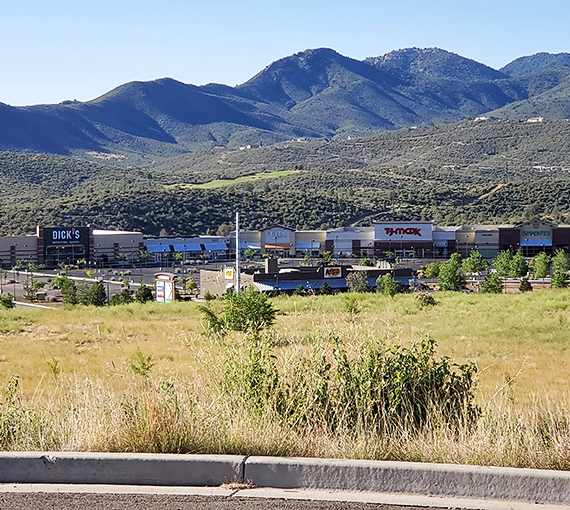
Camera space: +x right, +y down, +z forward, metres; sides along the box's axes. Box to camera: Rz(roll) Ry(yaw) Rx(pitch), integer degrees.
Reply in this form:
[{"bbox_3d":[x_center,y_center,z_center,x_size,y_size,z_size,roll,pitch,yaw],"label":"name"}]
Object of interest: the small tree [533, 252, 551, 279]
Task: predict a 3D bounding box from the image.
[{"bbox_3d":[49.156,2.195,195.000,3.436,5.345,3.264,0,3,0],"label":"small tree"}]

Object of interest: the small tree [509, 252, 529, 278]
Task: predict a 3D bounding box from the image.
[{"bbox_3d":[44.765,2.195,195.000,3.818,5.345,3.627,0,3,0],"label":"small tree"}]

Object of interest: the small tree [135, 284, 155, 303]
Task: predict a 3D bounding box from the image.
[{"bbox_3d":[-28.471,7.802,207.000,4.324,4.369,4.108,0,4,0],"label":"small tree"}]

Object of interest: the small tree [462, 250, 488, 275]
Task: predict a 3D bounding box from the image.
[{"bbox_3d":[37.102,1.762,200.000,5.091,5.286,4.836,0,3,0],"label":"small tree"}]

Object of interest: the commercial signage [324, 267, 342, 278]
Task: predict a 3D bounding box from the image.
[{"bbox_3d":[10.091,3.718,217.000,4.084,2.337,0.300,-2,4,-28],"label":"commercial signage"}]

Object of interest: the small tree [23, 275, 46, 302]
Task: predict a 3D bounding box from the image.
[{"bbox_3d":[-51.988,6.953,212.000,4.429,5.695,4.207,0,4,0],"label":"small tree"}]

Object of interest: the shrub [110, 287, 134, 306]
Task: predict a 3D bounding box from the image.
[{"bbox_3d":[-32.812,8.328,205.000,4.672,3.933,4.438,0,4,0],"label":"shrub"}]

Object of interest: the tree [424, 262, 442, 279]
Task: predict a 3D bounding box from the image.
[{"bbox_3d":[29.312,3.378,203.000,3.577,3.776,3.398,0,3,0],"label":"tree"}]

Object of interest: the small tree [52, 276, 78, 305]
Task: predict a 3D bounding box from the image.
[{"bbox_3d":[-39.502,6.360,183.000,4.658,5.016,4.425,0,3,0],"label":"small tree"}]

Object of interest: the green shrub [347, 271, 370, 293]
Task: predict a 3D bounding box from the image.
[{"bbox_3d":[12.633,4.705,178.000,4.182,4.008,3.973,0,3,0],"label":"green shrub"}]

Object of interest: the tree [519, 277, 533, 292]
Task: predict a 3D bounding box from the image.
[{"bbox_3d":[48.465,5.920,205.000,2.725,3.147,2.589,0,4,0],"label":"tree"}]

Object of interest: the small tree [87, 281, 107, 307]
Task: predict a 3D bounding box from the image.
[{"bbox_3d":[-33.040,6.784,180.000,3.524,4.581,3.348,0,3,0],"label":"small tree"}]

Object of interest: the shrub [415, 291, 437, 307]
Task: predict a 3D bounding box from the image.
[{"bbox_3d":[10.389,3.194,75.000,1.567,1.151,1.488,0,4,0],"label":"shrub"}]

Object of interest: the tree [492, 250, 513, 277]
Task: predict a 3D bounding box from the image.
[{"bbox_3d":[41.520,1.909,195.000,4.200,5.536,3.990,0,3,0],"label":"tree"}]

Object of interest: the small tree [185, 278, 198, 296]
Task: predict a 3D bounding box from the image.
[{"bbox_3d":[-20.320,7.117,222.000,2.530,3.940,2.403,0,4,0],"label":"small tree"}]

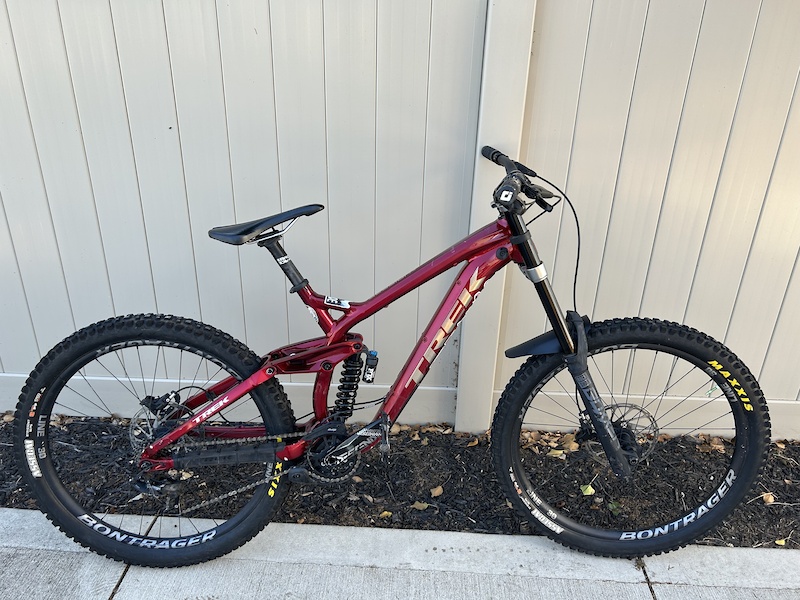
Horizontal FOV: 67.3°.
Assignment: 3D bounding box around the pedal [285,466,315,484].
[{"bbox_3d":[-0.254,0.441,1.517,0.068,0.044,0.038,0,15,-4],"label":"pedal"}]

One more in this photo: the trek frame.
[{"bbox_3d":[-0.162,0.101,1.486,0.935,0.623,0.175,0,15,-4],"label":"trek frame"}]

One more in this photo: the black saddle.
[{"bbox_3d":[-0.304,-0.170,1.402,0.272,0.058,0.142,-14,16,1],"label":"black saddle"}]

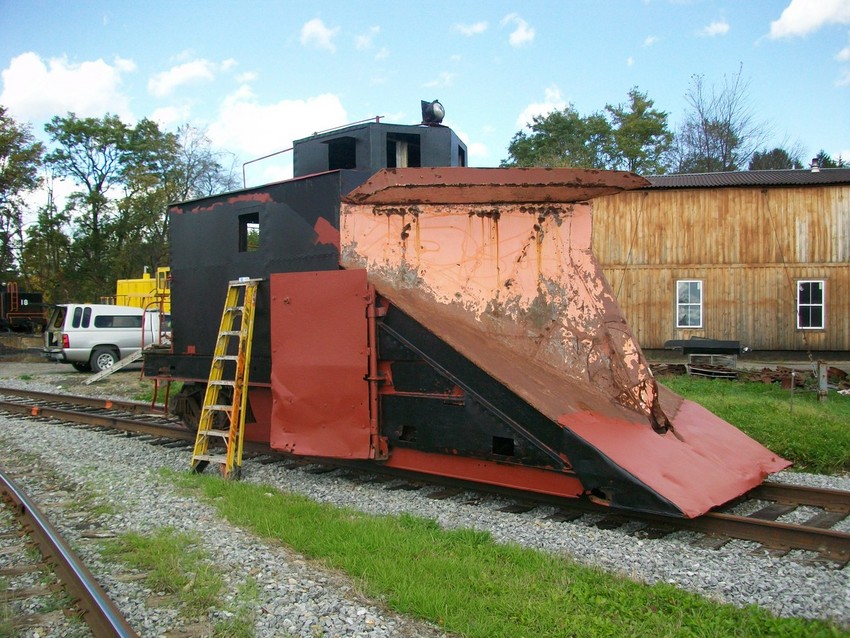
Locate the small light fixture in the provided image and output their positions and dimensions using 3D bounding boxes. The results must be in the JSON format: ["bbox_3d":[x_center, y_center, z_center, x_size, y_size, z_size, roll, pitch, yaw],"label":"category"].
[{"bbox_3d":[0.096,-2.467,9.400,0.200,0.290,0.270,-1,0,41],"label":"small light fixture"}]

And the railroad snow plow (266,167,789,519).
[{"bbox_3d":[0.997,-0.072,8.628,5.036,3.320,2.850,-1,0,41],"label":"railroad snow plow"}]

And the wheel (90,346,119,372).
[{"bbox_3d":[-9.044,1.181,22.200,0.770,0.770,0.260,-1,0,-39],"label":"wheel"}]

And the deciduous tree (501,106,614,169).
[{"bbox_3d":[8.100,-5.800,48.000,7.200,14.300,7.200,-1,0,0],"label":"deciduous tree"}]

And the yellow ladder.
[{"bbox_3d":[-2.359,0.746,9.436,0.660,2.380,0.250,-1,-13,35],"label":"yellow ladder"}]

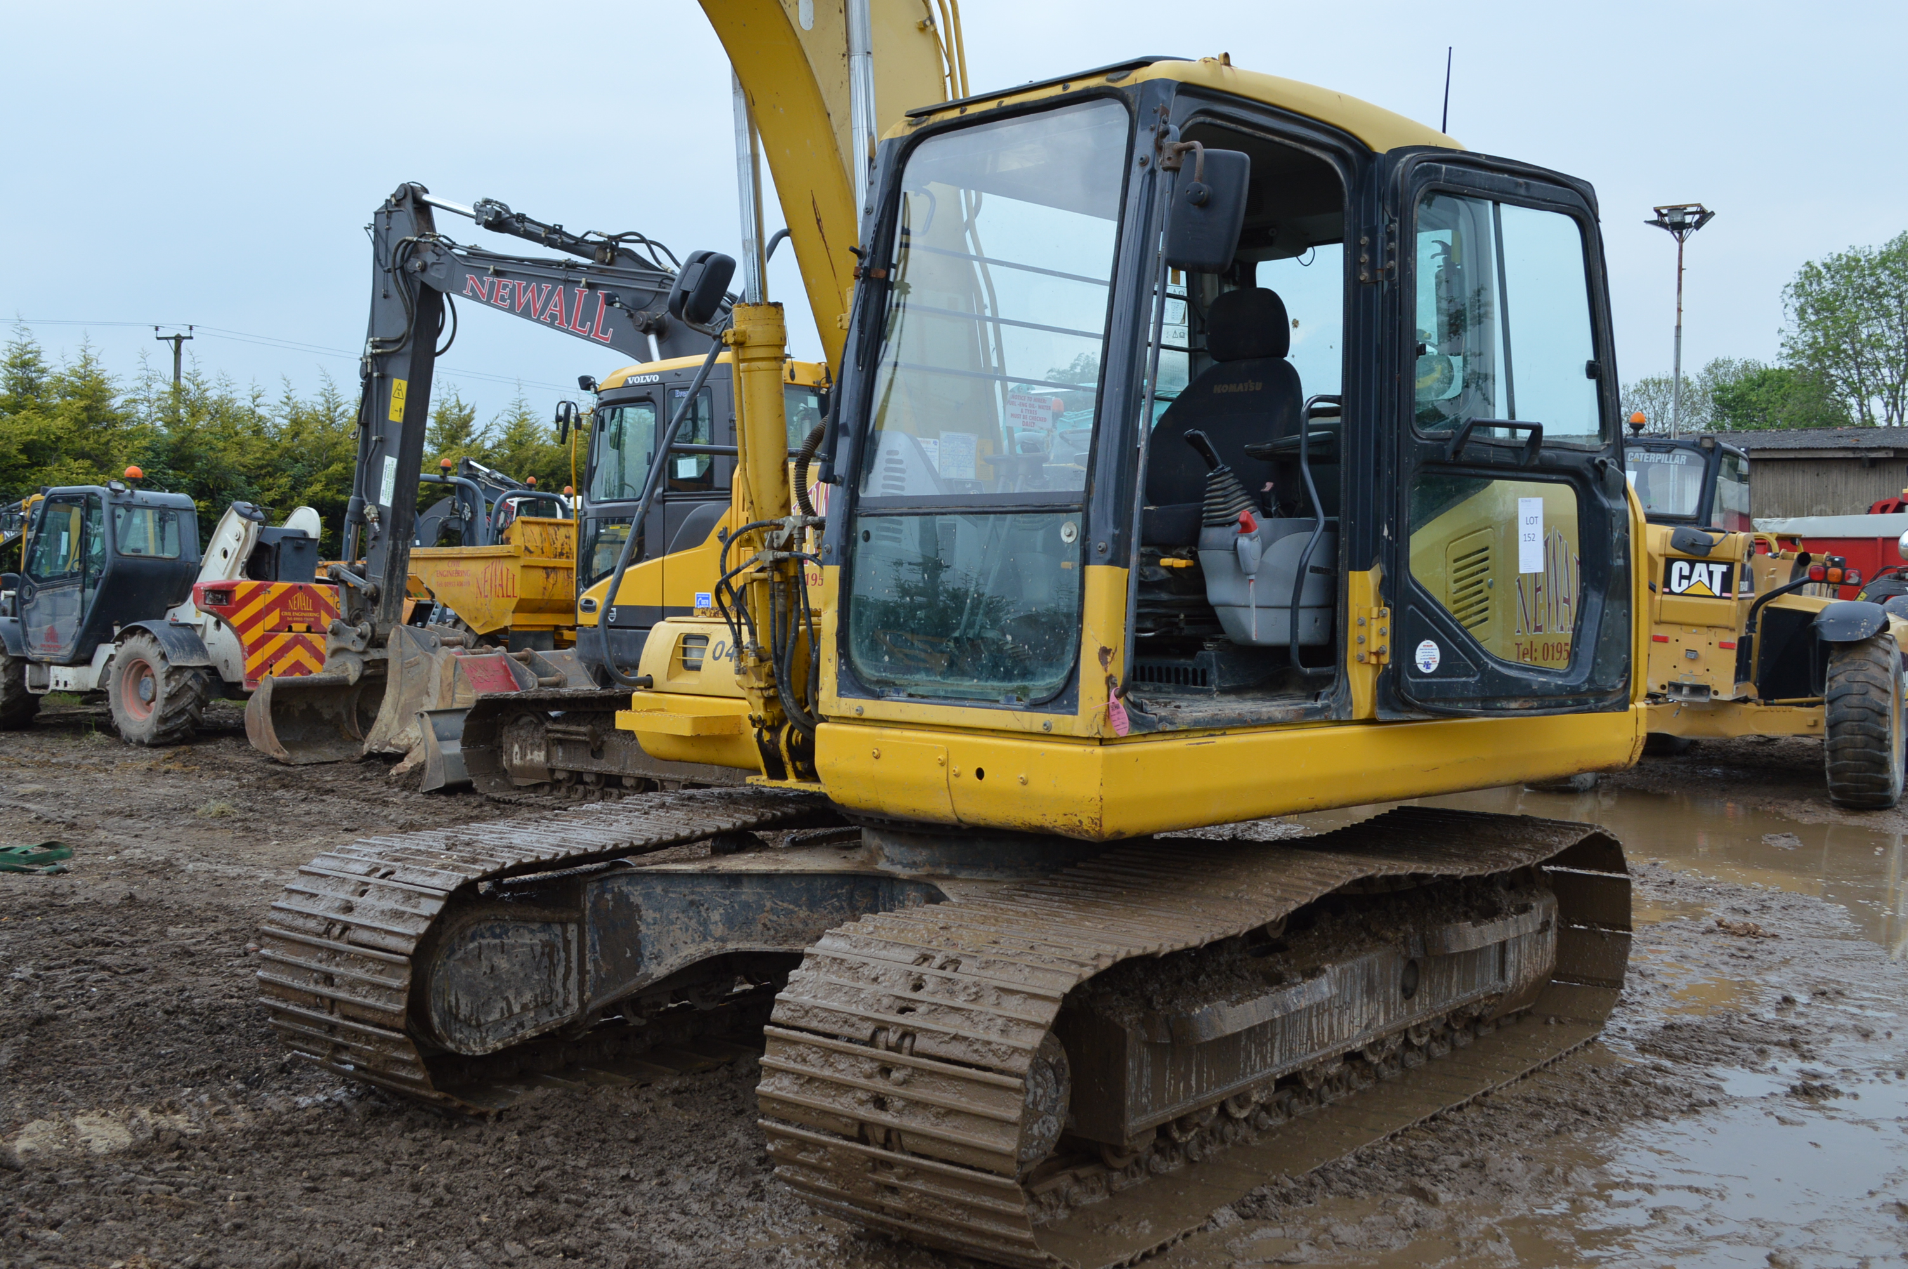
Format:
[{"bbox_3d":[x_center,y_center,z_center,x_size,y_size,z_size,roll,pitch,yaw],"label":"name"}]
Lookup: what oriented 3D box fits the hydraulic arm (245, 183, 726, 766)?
[{"bbox_3d":[-3.413,-1.287,15.071,5.300,4.700,1.200,2,1,36],"label":"hydraulic arm"}]

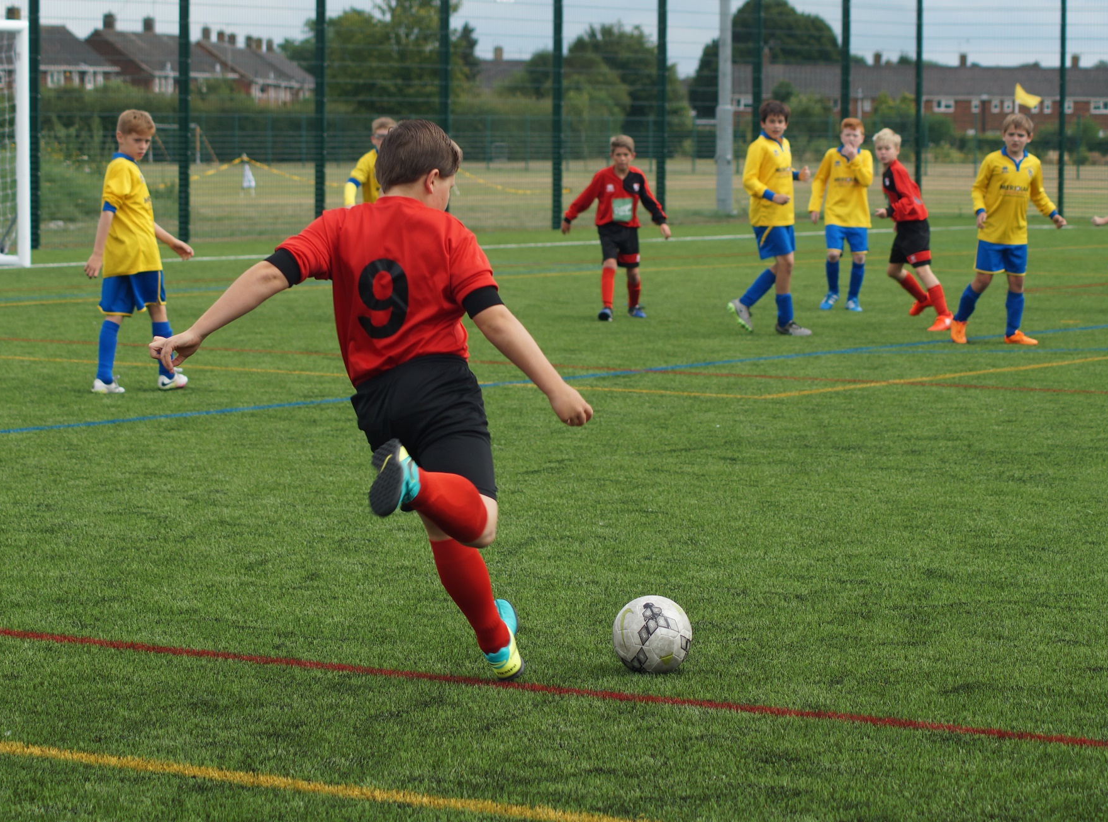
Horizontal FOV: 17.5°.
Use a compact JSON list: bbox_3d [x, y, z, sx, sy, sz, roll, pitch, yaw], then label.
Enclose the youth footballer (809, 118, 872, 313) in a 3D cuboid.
[{"bbox_3d":[2.149,-1.461,26.809,0.480,1.429,0.360,1,5,4],"label":"youth footballer"}]

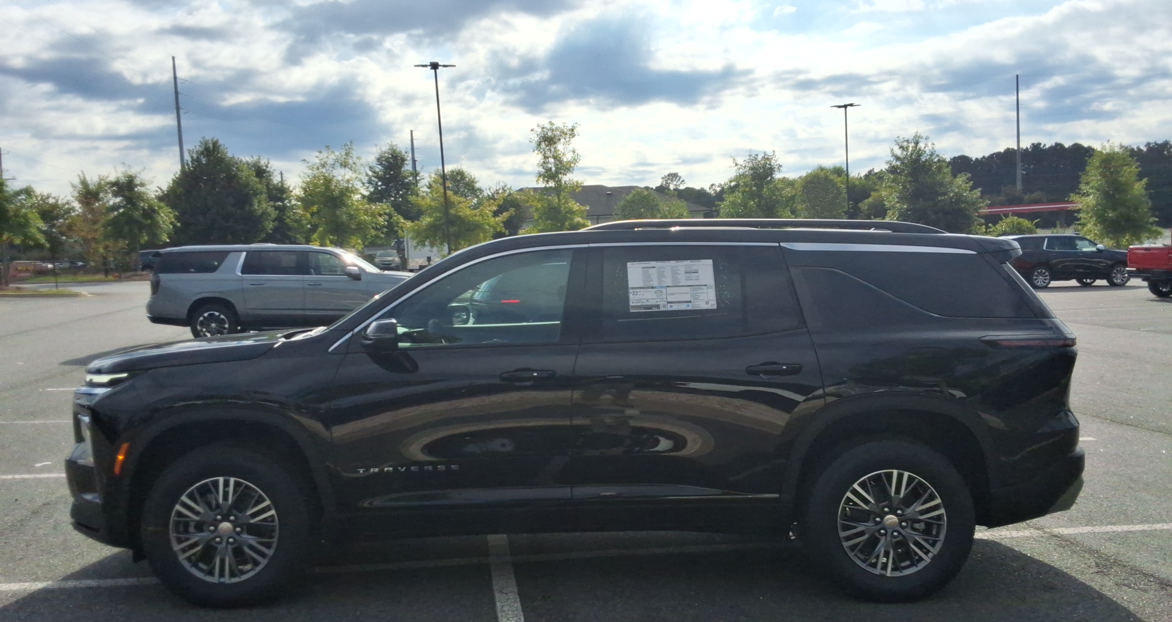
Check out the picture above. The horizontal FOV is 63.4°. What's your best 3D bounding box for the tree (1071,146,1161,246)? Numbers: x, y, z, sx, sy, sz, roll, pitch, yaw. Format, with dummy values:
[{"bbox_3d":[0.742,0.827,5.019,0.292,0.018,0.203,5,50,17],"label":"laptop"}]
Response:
[{"bbox_3d":[26.260,-5.061,47.000,4.400,6.400,4.400,1,4,30],"label":"tree"}]

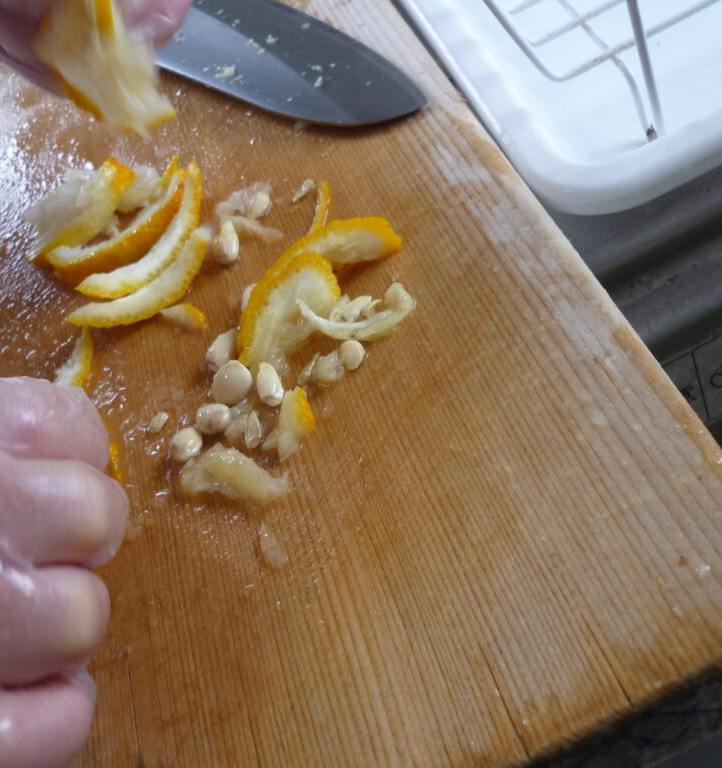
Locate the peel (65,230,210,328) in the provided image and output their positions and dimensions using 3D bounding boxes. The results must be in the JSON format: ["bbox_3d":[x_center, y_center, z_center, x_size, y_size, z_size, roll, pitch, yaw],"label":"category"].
[{"bbox_3d":[-0.067,-0.027,0.298,0.051,0.009,0.022,-32,47,3],"label":"peel"}]

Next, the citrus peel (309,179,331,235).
[{"bbox_3d":[-0.012,-0.054,0.292,0.005,0.005,0.024,-8,52,23],"label":"citrus peel"}]

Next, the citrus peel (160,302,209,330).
[{"bbox_3d":[-0.053,-0.020,0.288,0.022,0.006,0.008,16,65,36],"label":"citrus peel"}]

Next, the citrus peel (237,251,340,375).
[{"bbox_3d":[-0.020,-0.018,0.263,0.036,0.014,0.019,-48,48,-12],"label":"citrus peel"}]

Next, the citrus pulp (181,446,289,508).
[{"bbox_3d":[-0.033,0.023,0.242,0.030,0.009,0.013,4,58,31],"label":"citrus pulp"}]

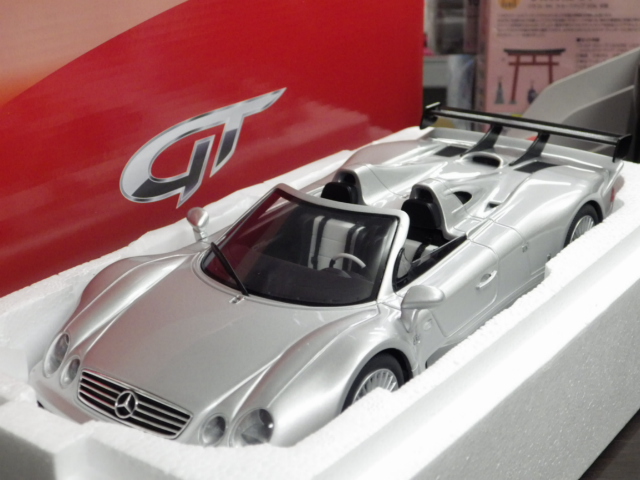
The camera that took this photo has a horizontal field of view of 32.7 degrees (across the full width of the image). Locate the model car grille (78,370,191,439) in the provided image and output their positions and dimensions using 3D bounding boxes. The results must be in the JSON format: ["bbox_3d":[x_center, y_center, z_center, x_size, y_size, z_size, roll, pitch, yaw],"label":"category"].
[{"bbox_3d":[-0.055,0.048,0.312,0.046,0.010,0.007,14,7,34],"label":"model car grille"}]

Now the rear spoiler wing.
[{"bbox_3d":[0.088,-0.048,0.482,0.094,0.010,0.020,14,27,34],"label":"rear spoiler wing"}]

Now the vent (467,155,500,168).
[{"bbox_3d":[0.070,-0.033,0.461,0.016,0.004,0.006,14,27,34],"label":"vent"}]

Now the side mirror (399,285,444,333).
[{"bbox_3d":[0.031,0.020,0.335,0.016,0.013,0.008,5,23,16],"label":"side mirror"}]

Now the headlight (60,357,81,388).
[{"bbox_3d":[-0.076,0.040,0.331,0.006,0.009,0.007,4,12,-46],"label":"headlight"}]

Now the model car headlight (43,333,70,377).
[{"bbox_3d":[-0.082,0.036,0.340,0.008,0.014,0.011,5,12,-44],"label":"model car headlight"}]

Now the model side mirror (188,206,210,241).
[{"bbox_3d":[-0.044,-0.006,0.397,0.008,0.013,0.015,-15,26,-30],"label":"model side mirror"}]

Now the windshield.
[{"bbox_3d":[-0.008,0.003,0.362,0.073,0.019,0.049,14,27,34],"label":"windshield"}]

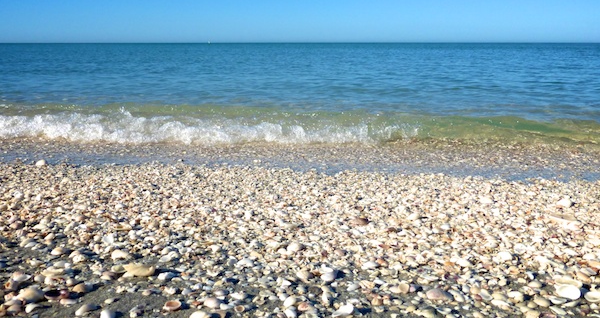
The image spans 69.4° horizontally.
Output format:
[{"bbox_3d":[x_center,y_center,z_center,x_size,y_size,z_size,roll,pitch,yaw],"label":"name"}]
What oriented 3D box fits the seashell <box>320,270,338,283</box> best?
[{"bbox_3d":[0.061,0.245,0.900,0.036,0.015,0.029,0,15,0],"label":"seashell"}]

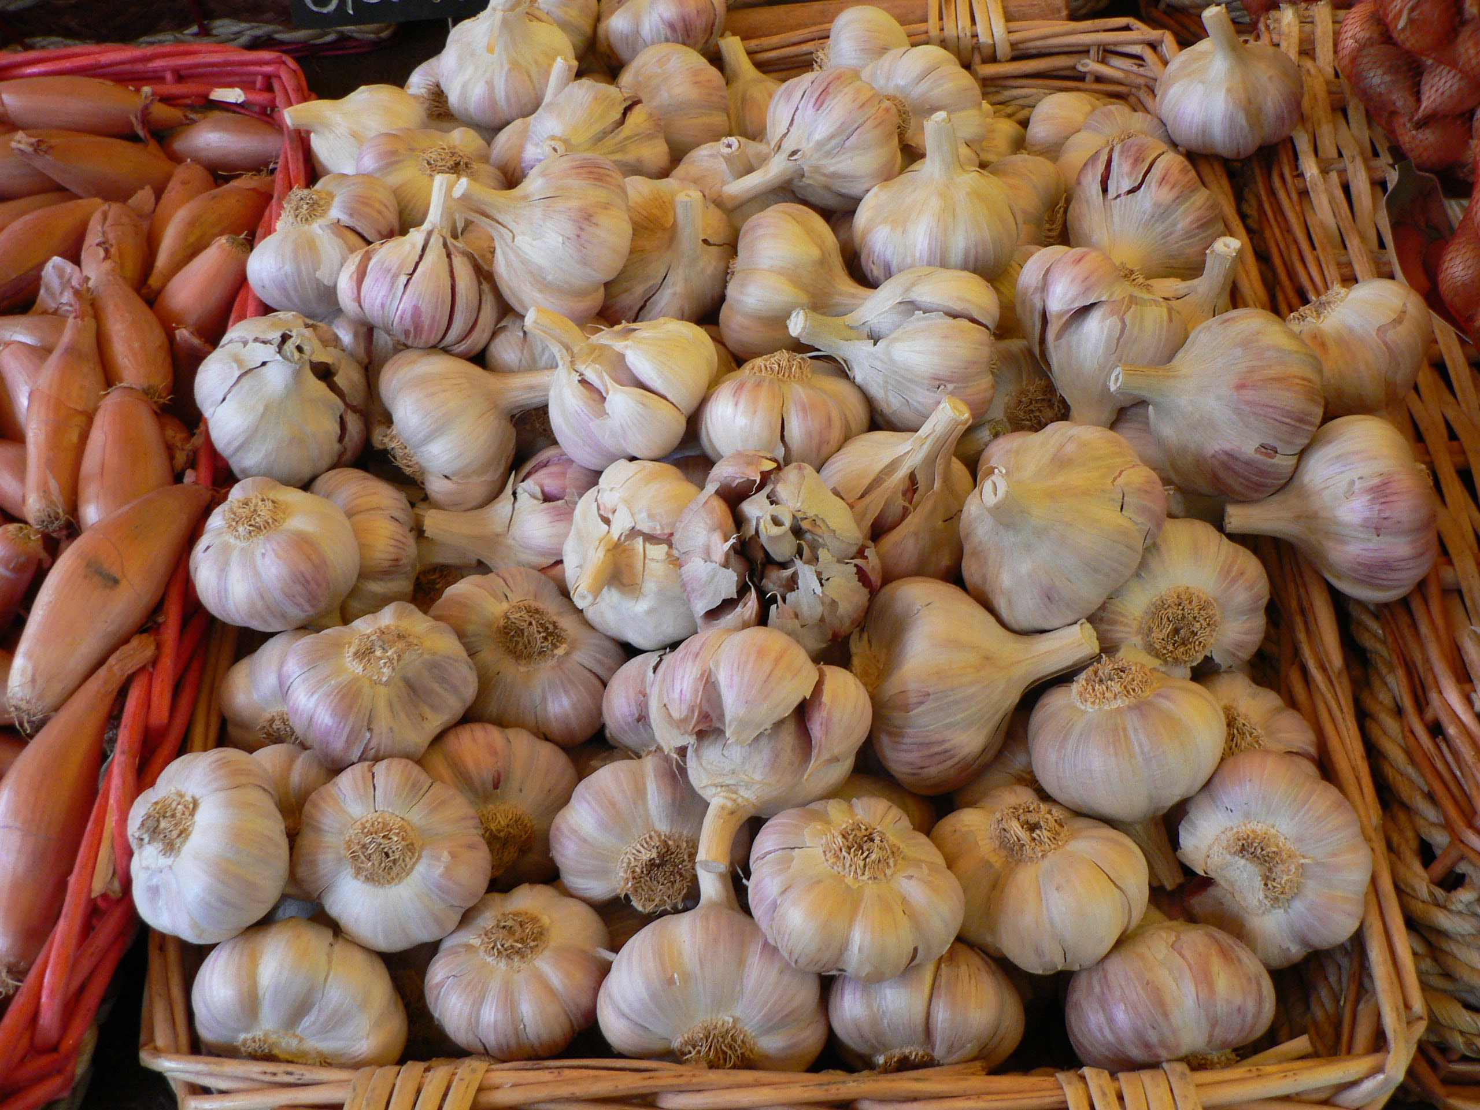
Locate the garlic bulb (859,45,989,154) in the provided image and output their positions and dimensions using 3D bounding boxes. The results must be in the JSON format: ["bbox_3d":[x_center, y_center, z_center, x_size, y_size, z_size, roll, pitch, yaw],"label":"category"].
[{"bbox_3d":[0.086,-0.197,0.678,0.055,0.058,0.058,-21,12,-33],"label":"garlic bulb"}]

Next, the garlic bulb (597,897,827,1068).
[{"bbox_3d":[-0.008,0.122,0.477,0.068,0.068,0.073,0,45,-1],"label":"garlic bulb"}]

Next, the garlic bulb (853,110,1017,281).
[{"bbox_3d":[0.077,-0.139,0.593,0.066,0.071,0.066,-6,48,0],"label":"garlic bulb"}]

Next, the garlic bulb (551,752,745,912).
[{"bbox_3d":[-0.032,0.088,0.508,0.061,0.061,0.061,-6,24,-6],"label":"garlic bulb"}]

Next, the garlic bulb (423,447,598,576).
[{"bbox_3d":[-0.079,-0.013,0.570,0.075,0.057,0.057,-7,90,-6],"label":"garlic bulb"}]

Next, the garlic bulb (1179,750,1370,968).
[{"bbox_3d":[0.172,0.096,0.489,0.061,0.061,0.061,31,11,30],"label":"garlic bulb"}]

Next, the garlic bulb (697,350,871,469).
[{"bbox_3d":[0.015,-0.040,0.523,0.058,0.055,0.058,0,30,2],"label":"garlic bulb"}]

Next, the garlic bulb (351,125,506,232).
[{"bbox_3d":[-0.123,-0.141,0.606,0.058,0.054,0.058,17,57,-15],"label":"garlic bulb"}]

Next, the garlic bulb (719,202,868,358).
[{"bbox_3d":[0.028,-0.098,0.561,0.067,0.058,0.058,11,10,-3],"label":"garlic bulb"}]

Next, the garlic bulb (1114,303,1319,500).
[{"bbox_3d":[0.161,-0.053,0.526,0.074,0.064,0.064,8,87,-18],"label":"garlic bulb"}]

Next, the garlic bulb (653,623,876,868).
[{"bbox_3d":[0.003,0.054,0.425,0.061,0.061,0.070,16,59,2],"label":"garlic bulb"}]

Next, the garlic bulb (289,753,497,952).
[{"bbox_3d":[-0.110,0.096,0.491,0.060,0.061,0.060,2,75,-9],"label":"garlic bulb"}]

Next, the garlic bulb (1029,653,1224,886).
[{"bbox_3d":[0.125,0.070,0.482,0.060,0.077,0.060,-21,25,0],"label":"garlic bulb"}]

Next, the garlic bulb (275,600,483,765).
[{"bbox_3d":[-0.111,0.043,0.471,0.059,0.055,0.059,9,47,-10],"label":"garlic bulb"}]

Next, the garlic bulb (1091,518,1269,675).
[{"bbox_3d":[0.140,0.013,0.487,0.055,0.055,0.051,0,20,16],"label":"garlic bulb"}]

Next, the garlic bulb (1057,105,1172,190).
[{"bbox_3d":[0.165,-0.168,0.672,0.057,0.059,0.057,0,74,11],"label":"garlic bulb"}]

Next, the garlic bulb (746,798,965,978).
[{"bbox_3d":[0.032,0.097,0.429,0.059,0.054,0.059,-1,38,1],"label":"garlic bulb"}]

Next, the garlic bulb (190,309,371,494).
[{"bbox_3d":[-0.155,-0.054,0.523,0.059,0.056,0.059,14,53,-17],"label":"garlic bulb"}]

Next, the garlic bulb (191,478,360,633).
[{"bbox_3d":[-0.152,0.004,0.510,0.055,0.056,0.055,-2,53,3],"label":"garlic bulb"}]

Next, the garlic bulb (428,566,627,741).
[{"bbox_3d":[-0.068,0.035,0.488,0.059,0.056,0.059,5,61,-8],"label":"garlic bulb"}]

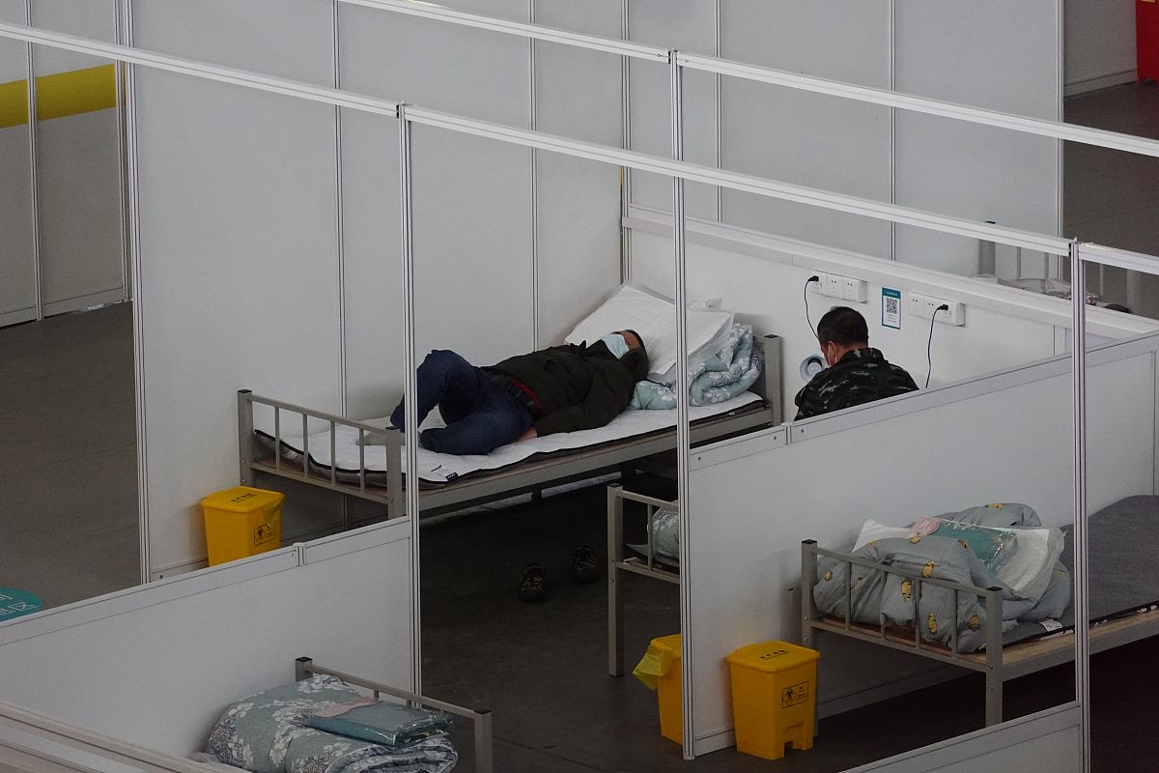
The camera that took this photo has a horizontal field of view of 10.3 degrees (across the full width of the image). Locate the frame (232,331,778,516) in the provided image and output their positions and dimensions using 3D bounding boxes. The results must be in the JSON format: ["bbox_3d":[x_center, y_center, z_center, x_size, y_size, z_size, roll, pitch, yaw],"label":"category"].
[{"bbox_3d":[-0.250,0.254,25.030,2.030,0.705,0.890,-14,19,-41],"label":"frame"}]

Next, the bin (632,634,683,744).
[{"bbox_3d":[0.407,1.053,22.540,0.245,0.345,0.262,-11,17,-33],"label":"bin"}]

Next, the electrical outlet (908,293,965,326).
[{"bbox_3d":[1.366,-0.305,24.623,0.046,0.088,0.260,-14,19,-41],"label":"electrical outlet"}]

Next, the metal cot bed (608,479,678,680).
[{"bbox_3d":[1.155,0.595,23.564,2.030,0.705,0.900,-14,19,-41],"label":"metal cot bed"}]

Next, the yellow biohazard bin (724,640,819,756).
[{"bbox_3d":[0.681,1.095,22.354,0.245,0.345,0.220,-14,19,-41],"label":"yellow biohazard bin"}]

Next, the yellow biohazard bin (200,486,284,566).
[{"bbox_3d":[-1.277,0.585,24.531,0.225,0.345,0.245,10,18,37],"label":"yellow biohazard bin"}]

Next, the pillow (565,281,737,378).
[{"bbox_3d":[0.274,-0.191,25.534,0.610,0.120,0.405,14,47,46],"label":"pillow"}]

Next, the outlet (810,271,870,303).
[{"bbox_3d":[1.007,-0.395,25.002,0.046,0.088,0.262,-14,19,-41],"label":"outlet"}]

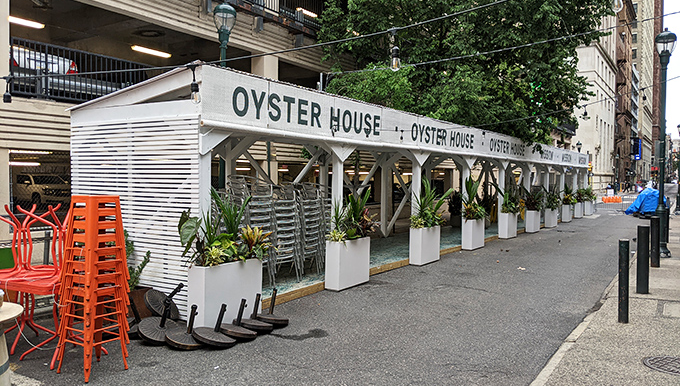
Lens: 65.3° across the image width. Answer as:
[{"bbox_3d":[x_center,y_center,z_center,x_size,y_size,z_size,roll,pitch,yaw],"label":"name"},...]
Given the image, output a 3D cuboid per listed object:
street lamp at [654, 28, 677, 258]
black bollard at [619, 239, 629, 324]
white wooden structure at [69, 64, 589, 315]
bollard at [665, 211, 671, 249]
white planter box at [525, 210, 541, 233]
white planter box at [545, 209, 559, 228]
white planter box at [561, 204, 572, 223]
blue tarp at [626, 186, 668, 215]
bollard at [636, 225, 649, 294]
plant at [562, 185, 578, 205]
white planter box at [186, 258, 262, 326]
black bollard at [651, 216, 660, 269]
[{"bbox_3d":[7.122,-1.073,11.627,0.430,4.930,0.430,2,2,34],"label":"street lamp"},{"bbox_3d":[3.296,1.020,6.145,0.106,0.960,0.106,2,2,34],"label":"black bollard"},{"bbox_3d":[4.261,-0.226,17.390,2.990,3.040,25.100,2,2,34],"label":"white wooden structure"},{"bbox_3d":[8.665,0.864,14.034,0.140,0.960,0.140,2,2,34],"label":"bollard"},{"bbox_3d":[6.565,0.934,18.015,0.262,0.735,0.910,2,2,34],"label":"white planter box"},{"bbox_3d":[8.036,0.892,20.158,0.262,0.735,0.910,2,2,34],"label":"white planter box"},{"bbox_3d":[9.725,0.843,22.637,0.262,0.735,0.910,2,2,34],"label":"white planter box"},{"bbox_3d":[14.661,0.438,25.452,1.790,1.410,1.600,2,2,34],"label":"blue tarp"},{"bbox_3d":[4.454,0.978,7.788,0.158,0.980,0.158,2,2,34],"label":"bollard"},{"bbox_3d":[9.796,0.033,22.633,0.550,0.900,0.750,2,2,34],"label":"plant"},{"bbox_3d":[-1.343,1.172,6.319,0.270,0.730,0.910,2,2,34],"label":"white planter box"},{"bbox_3d":[6.064,0.943,10.175,0.150,0.955,0.150,2,2,34],"label":"black bollard"}]

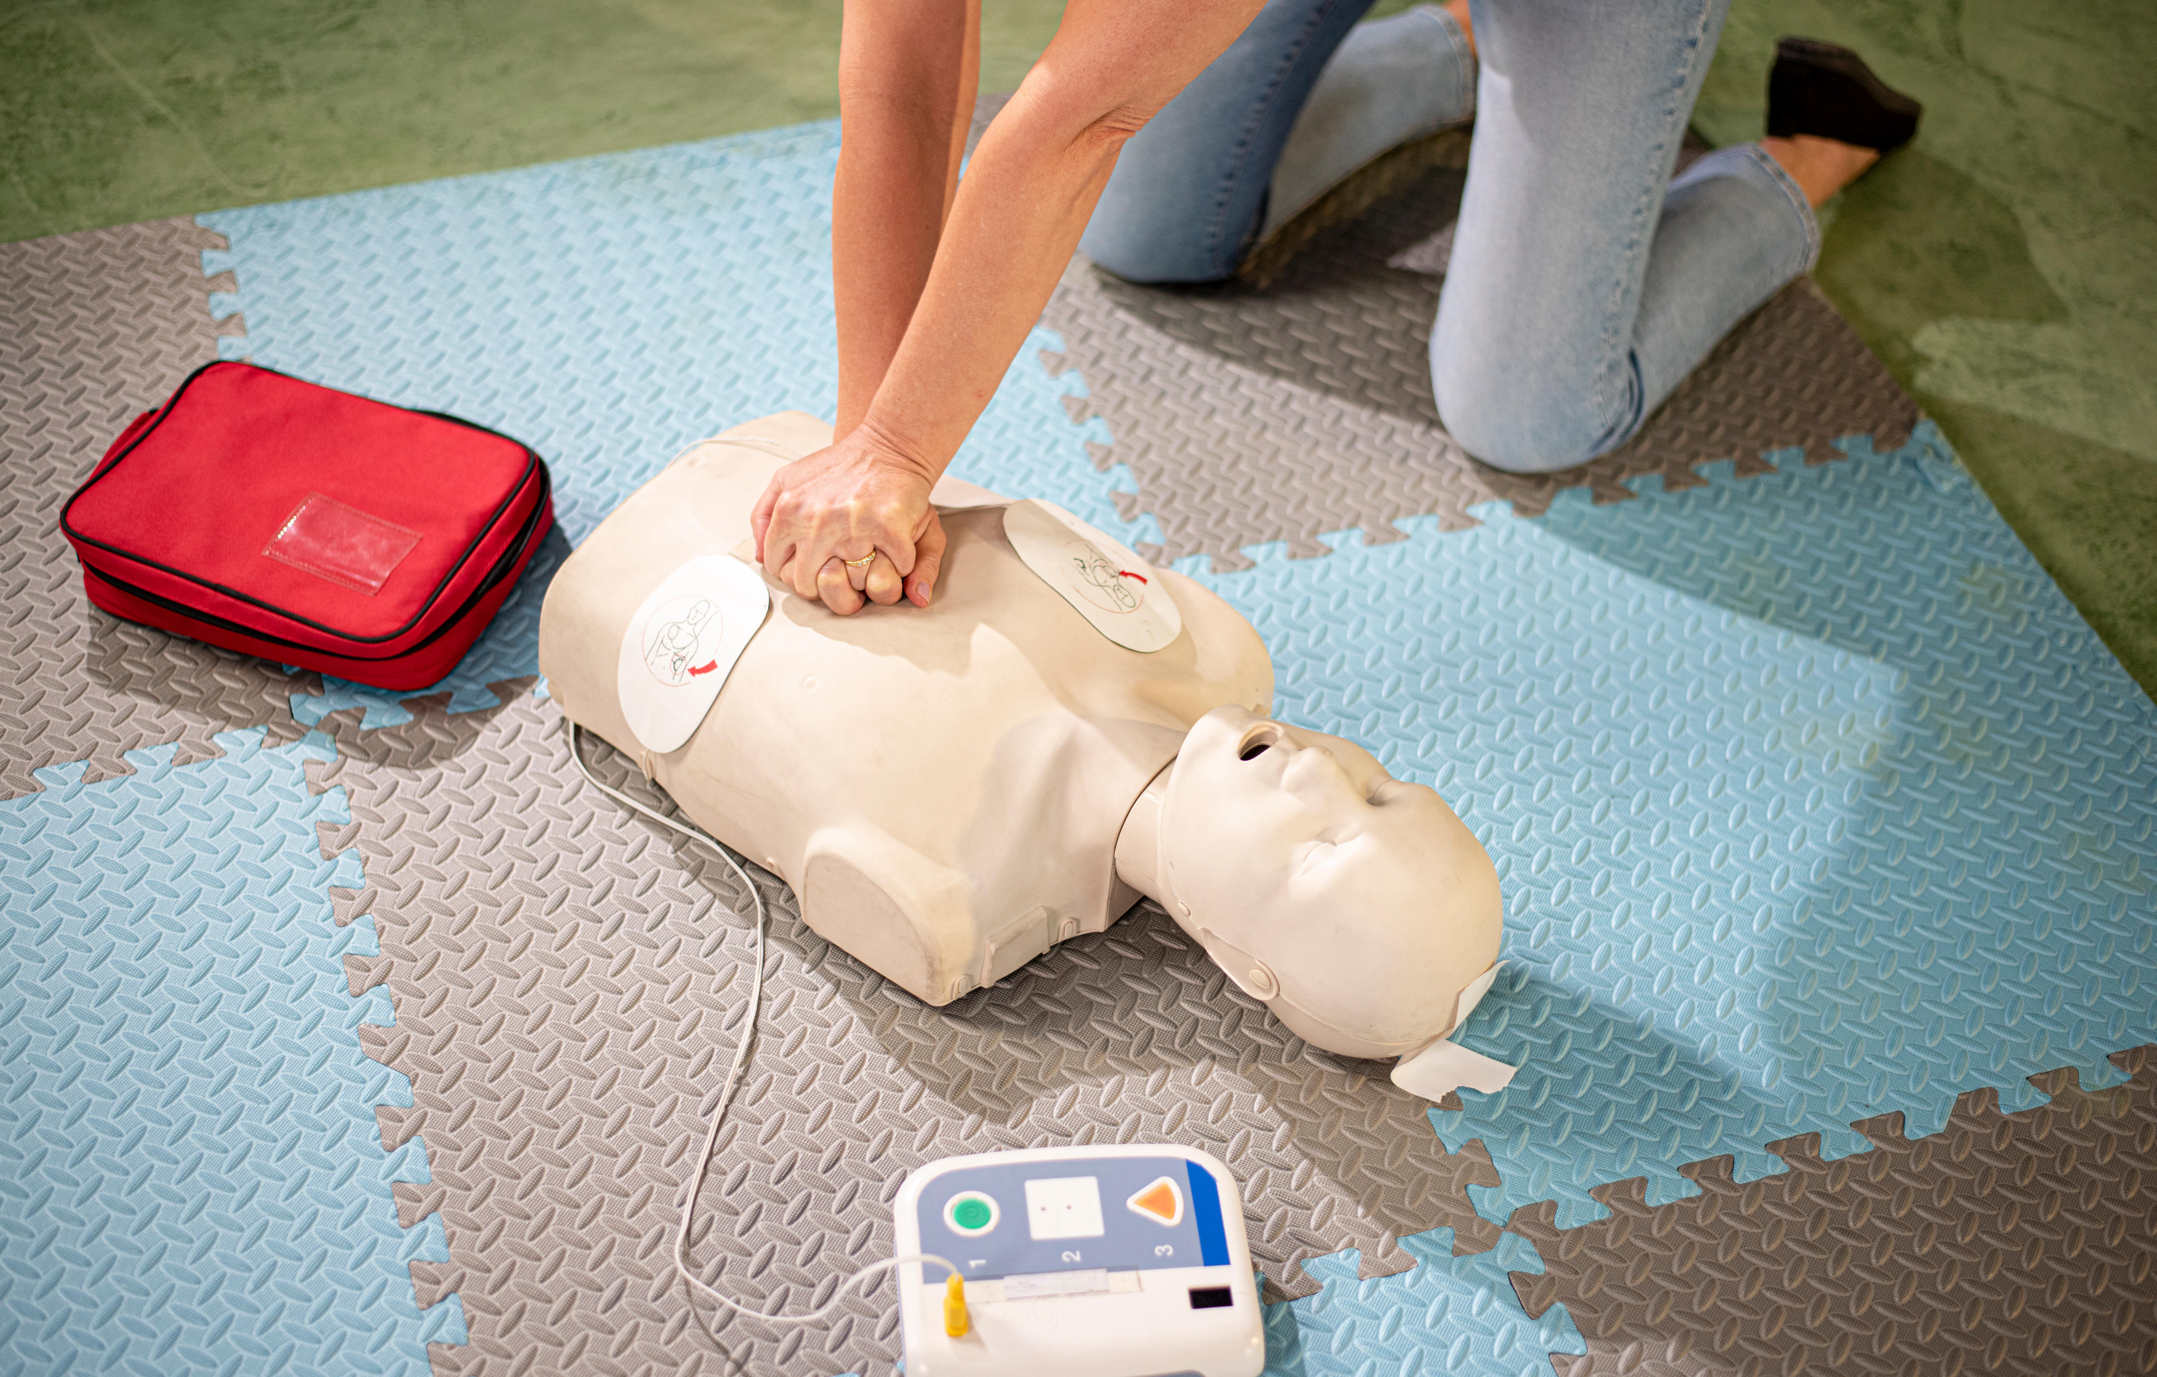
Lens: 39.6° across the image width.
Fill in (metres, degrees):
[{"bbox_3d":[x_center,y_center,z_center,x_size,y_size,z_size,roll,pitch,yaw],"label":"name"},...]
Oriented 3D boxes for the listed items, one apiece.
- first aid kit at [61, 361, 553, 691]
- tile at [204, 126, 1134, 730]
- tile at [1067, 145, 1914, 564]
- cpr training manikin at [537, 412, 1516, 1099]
[{"bbox_3d":[-0.537,-0.114,2.092,0.272,0.072,0.207,16,45,11],"label":"first aid kit"},{"bbox_3d":[-0.315,-0.224,2.285,0.632,0.014,0.622,-11,46,-15],"label":"tile"},{"bbox_3d":[0.263,-0.336,2.446,0.640,0.014,0.622,-11,46,-15],"label":"tile"},{"bbox_3d":[-0.021,0.028,1.891,0.665,0.210,0.330,28,49,22],"label":"cpr training manikin"}]

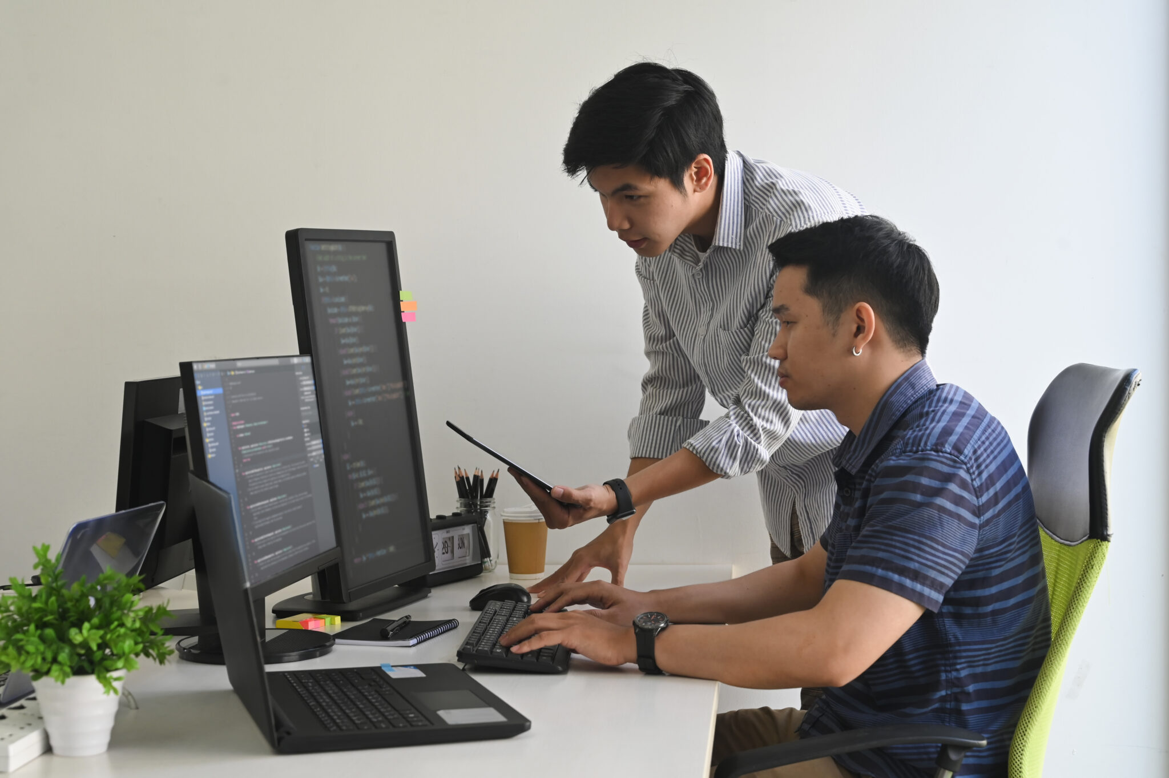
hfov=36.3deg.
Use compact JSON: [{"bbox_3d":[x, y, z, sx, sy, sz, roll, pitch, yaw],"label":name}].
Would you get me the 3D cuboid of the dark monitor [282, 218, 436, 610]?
[{"bbox_3d":[-0.382,0.048,2.788,0.190,0.592,0.340,0,2,18],"label":"dark monitor"}]

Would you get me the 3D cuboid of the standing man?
[{"bbox_3d":[0.204,0.272,2.863,0.670,1.580,0.540,-2,3,-33],"label":"standing man"}]

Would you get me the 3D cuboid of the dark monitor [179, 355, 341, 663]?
[{"bbox_3d":[-0.459,0.155,2.482,0.222,0.405,0.541,-1,2,7],"label":"dark monitor"}]

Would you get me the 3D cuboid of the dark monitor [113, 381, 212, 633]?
[{"bbox_3d":[-0.557,0.164,2.667,0.190,0.375,0.505,-1,2,8],"label":"dark monitor"}]

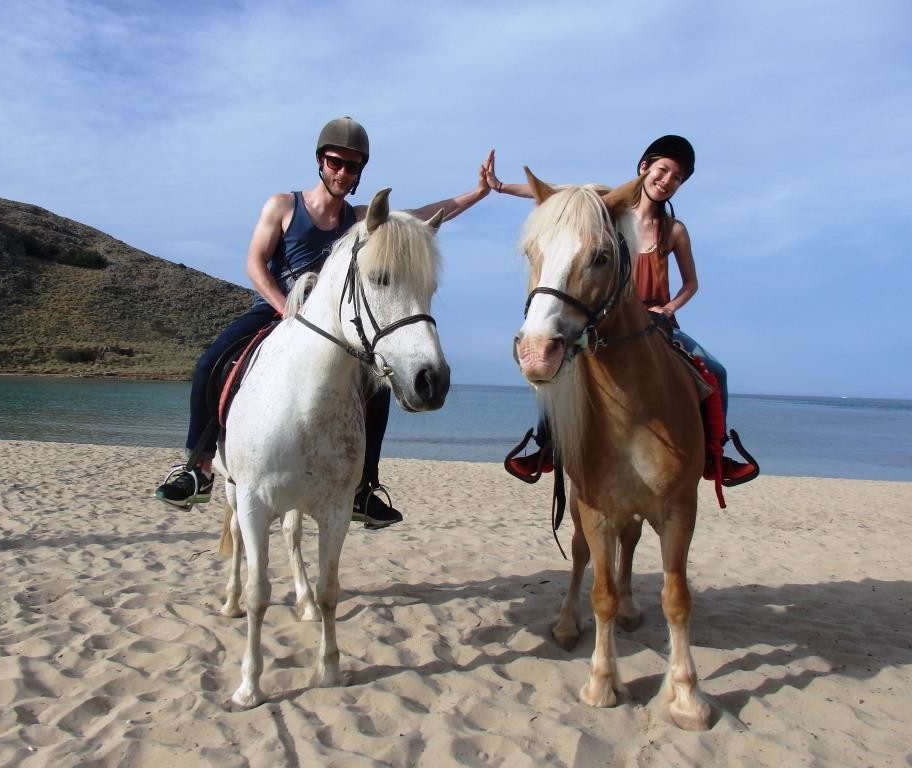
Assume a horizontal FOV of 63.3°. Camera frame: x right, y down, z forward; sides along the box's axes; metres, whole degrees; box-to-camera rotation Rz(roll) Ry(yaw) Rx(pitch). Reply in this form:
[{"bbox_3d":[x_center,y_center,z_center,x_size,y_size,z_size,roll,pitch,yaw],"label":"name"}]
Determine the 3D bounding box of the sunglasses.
[{"bbox_3d":[-0.445,-0.850,2.870,0.148,0.048,0.145,8,12,-17],"label":"sunglasses"}]

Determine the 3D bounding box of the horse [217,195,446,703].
[{"bbox_3d":[-0.625,0.250,2.950,0.680,1.760,1.850,2,0,-18],"label":"horse"}]

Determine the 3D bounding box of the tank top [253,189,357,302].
[{"bbox_3d":[-0.590,-0.530,2.970,0.380,0.520,0.260,10,9,-14],"label":"tank top"}]

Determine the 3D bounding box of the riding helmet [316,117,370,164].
[{"bbox_3d":[-0.448,-0.965,2.940,0.220,0.185,0.270,8,12,-17],"label":"riding helmet"}]

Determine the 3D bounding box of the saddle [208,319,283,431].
[{"bbox_3d":[-0.675,-0.030,3.000,0.580,0.460,0.540,2,0,-18],"label":"saddle"}]

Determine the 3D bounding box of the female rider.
[{"bbox_3d":[0.640,-0.310,2.900,1.030,1.380,0.620,2,0,3],"label":"female rider"}]

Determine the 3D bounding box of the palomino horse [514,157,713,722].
[{"bbox_3d":[0.560,0.265,2.900,0.720,1.800,1.850,2,0,3],"label":"palomino horse"}]

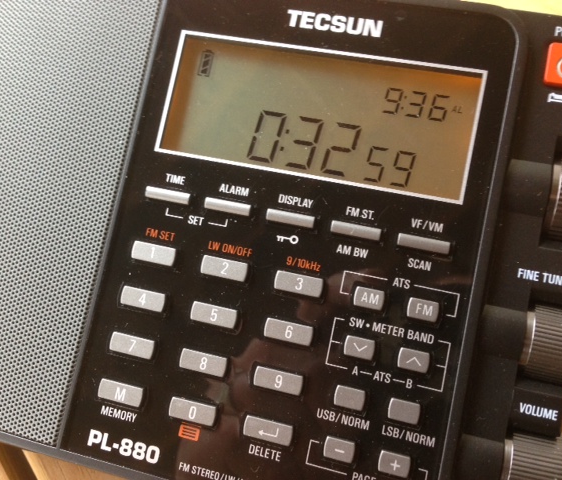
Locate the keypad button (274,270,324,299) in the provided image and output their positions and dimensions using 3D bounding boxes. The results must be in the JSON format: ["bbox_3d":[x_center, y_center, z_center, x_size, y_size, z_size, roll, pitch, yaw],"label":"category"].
[{"bbox_3d":[0.004,0.009,0.125,0.010,0.002,0.004,11,86,11],"label":"keypad button"}]

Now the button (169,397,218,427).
[{"bbox_3d":[-0.018,0.035,0.125,0.010,0.002,0.004,11,85,11],"label":"button"}]

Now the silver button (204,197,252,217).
[{"bbox_3d":[-0.011,-0.007,0.130,0.010,0.002,0.002,11,86,11],"label":"silver button"}]

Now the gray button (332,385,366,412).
[{"bbox_3d":[0.014,0.031,0.121,0.006,0.002,0.004,11,86,11],"label":"gray button"}]

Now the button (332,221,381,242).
[{"bbox_3d":[0.015,-0.002,0.124,0.010,0.002,0.002,11,86,11],"label":"button"}]

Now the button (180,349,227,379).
[{"bbox_3d":[-0.016,0.025,0.126,0.010,0.002,0.004,11,85,11],"label":"button"}]

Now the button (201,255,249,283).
[{"bbox_3d":[-0.012,0.006,0.128,0.010,0.002,0.004,11,85,11],"label":"button"}]

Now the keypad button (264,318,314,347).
[{"bbox_3d":[0.002,0.019,0.127,0.010,0.002,0.004,11,86,11],"label":"keypad button"}]

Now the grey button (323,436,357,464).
[{"bbox_3d":[0.012,0.042,0.123,0.006,0.002,0.004,11,86,11],"label":"grey button"}]

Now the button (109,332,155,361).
[{"bbox_3d":[-0.032,0.023,0.132,0.010,0.002,0.004,11,86,11],"label":"button"}]

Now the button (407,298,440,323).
[{"bbox_3d":[0.028,0.014,0.120,0.006,0.002,0.004,11,85,11],"label":"button"}]

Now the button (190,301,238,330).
[{"bbox_3d":[-0.014,0.016,0.130,0.010,0.002,0.004,11,86,11],"label":"button"}]

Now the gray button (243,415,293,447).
[{"bbox_3d":[-0.002,0.038,0.123,0.010,0.002,0.004,11,86,11],"label":"gray button"}]

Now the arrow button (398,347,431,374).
[{"bbox_3d":[0.026,0.024,0.120,0.006,0.002,0.004,11,86,11],"label":"arrow button"}]

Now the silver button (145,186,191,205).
[{"bbox_3d":[-0.025,-0.010,0.135,0.010,0.002,0.002,11,86,11],"label":"silver button"}]

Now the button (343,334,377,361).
[{"bbox_3d":[0.016,0.022,0.124,0.006,0.002,0.004,11,86,11],"label":"button"}]

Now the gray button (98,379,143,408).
[{"bbox_3d":[-0.033,0.032,0.128,0.010,0.002,0.004,11,85,11],"label":"gray button"}]

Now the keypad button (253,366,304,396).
[{"bbox_3d":[0.000,0.029,0.123,0.010,0.002,0.004,11,85,11],"label":"keypad button"}]

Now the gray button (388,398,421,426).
[{"bbox_3d":[0.024,0.033,0.119,0.006,0.002,0.004,11,85,11],"label":"gray button"}]

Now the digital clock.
[{"bbox_3d":[0.007,-0.027,0.131,0.066,0.003,0.027,11,85,11],"label":"digital clock"}]

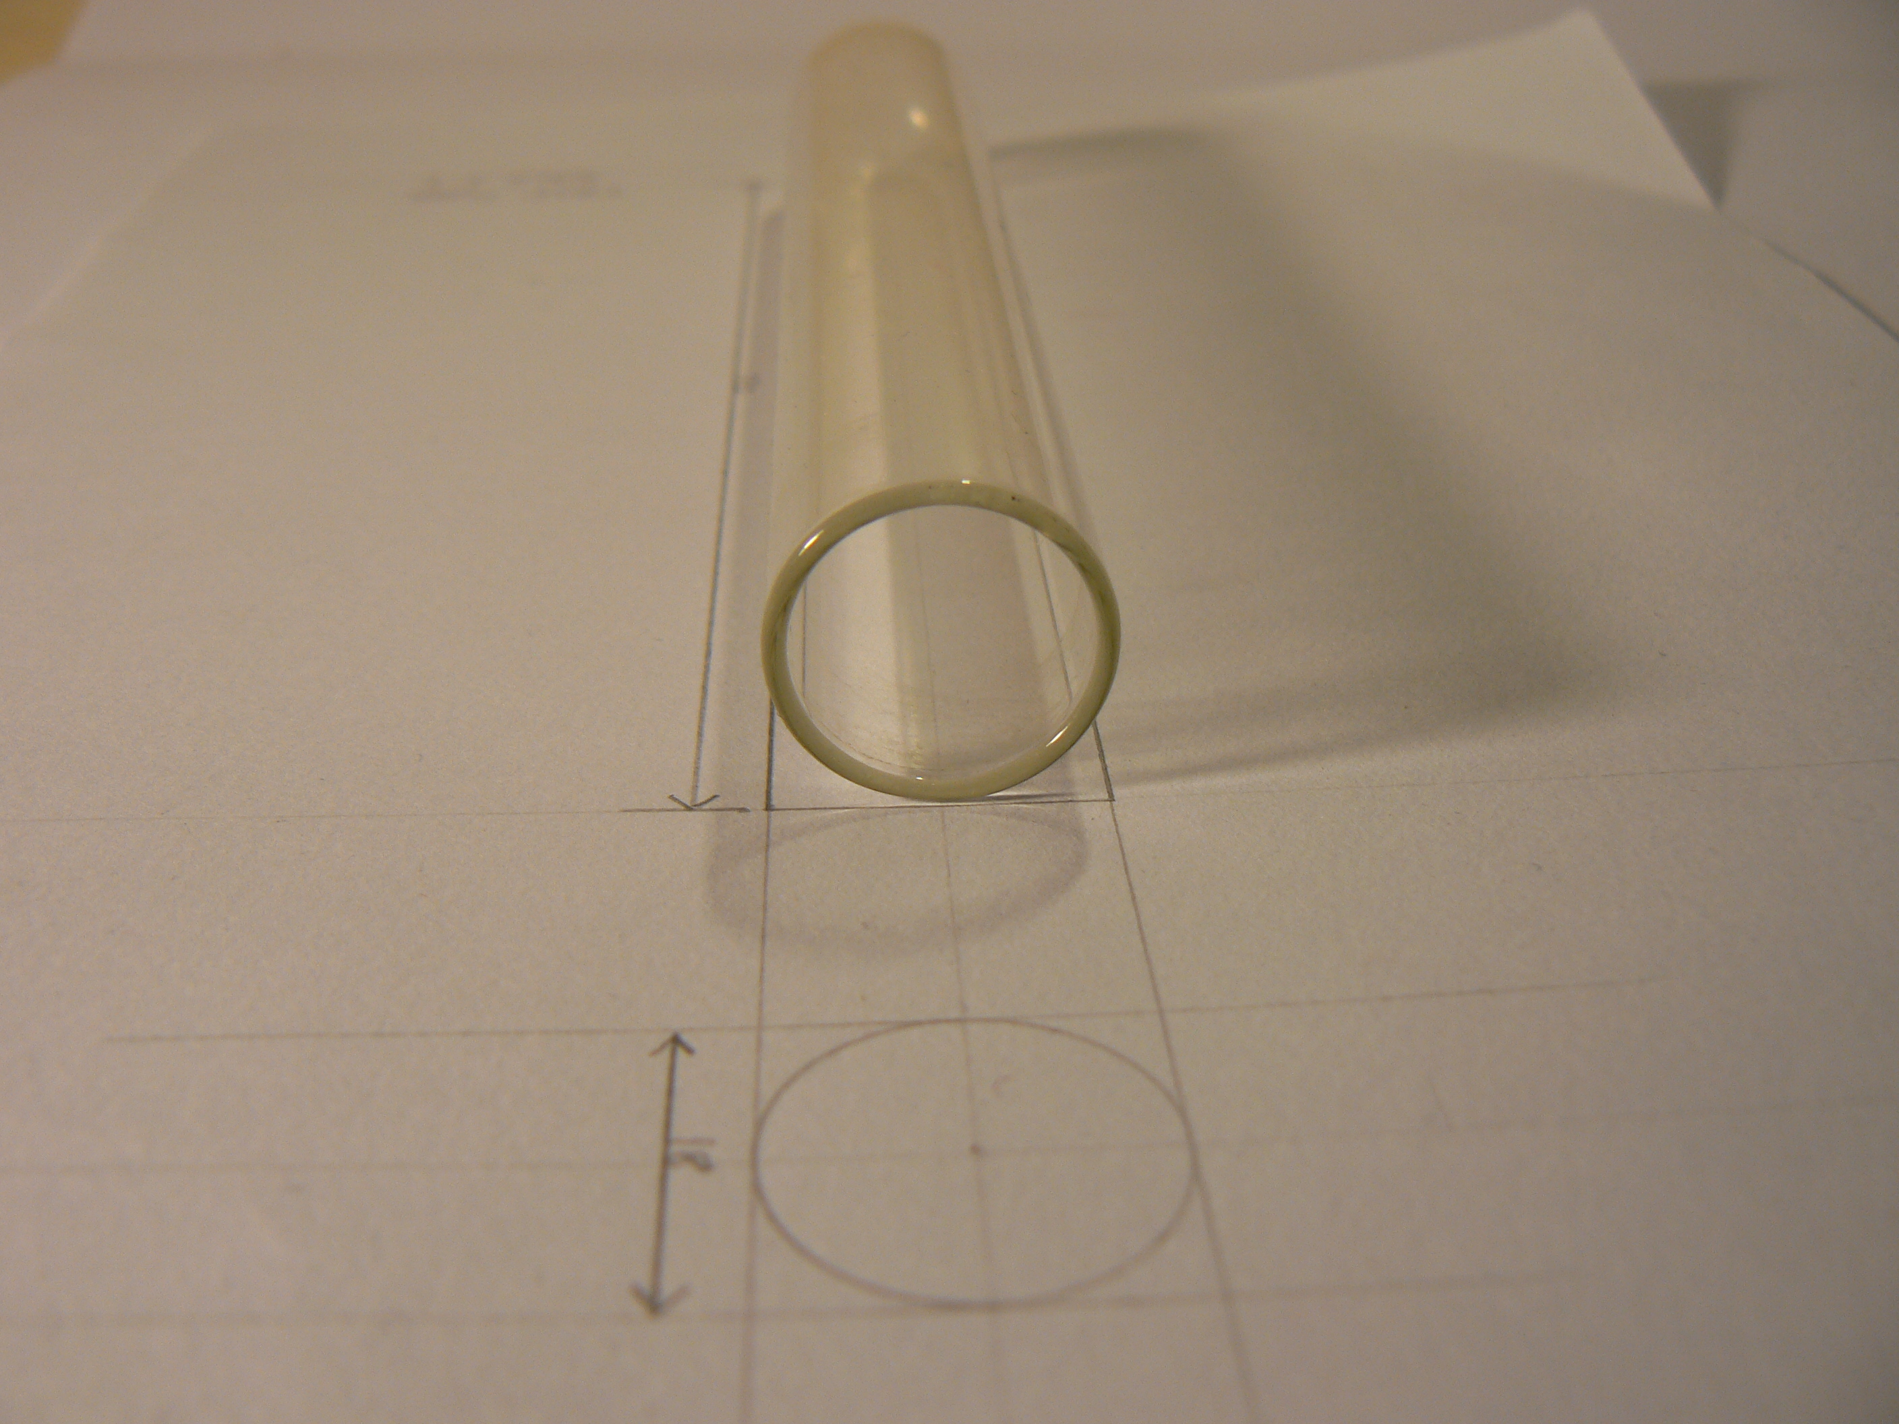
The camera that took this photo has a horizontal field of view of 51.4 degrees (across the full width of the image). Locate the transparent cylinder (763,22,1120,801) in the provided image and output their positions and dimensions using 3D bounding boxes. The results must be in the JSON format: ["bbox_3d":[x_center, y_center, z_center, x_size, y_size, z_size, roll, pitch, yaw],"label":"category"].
[{"bbox_3d":[-0.004,-0.032,0.151,0.018,0.018,0.119,-1,29,-3],"label":"transparent cylinder"}]

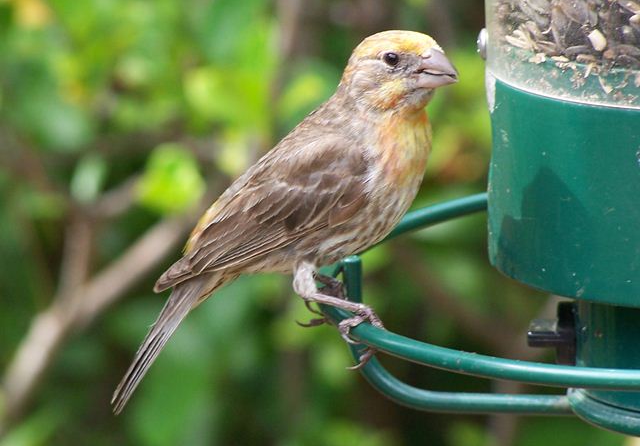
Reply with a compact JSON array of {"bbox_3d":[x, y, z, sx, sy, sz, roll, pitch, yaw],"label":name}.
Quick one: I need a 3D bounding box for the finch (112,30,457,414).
[{"bbox_3d":[-0.010,0.000,1.400,0.104,0.116,0.050,4,14,20],"label":"finch"}]

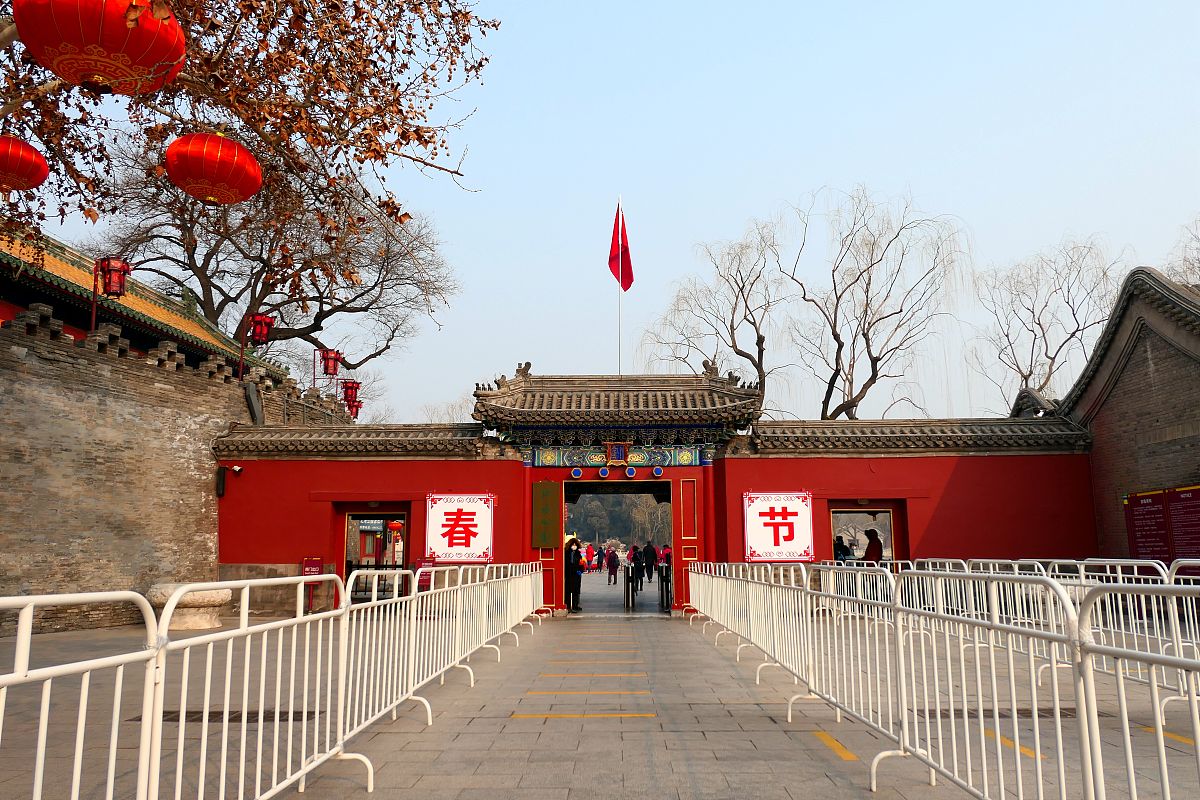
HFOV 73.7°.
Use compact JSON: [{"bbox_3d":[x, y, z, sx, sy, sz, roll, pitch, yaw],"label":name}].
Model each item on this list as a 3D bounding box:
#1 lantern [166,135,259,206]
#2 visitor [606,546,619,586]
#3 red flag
[{"bbox_3d":[-2.920,-1.749,6.072,0.660,0.490,0.660,0,-10,0],"label":"lantern"},{"bbox_3d":[0.534,7.085,34.200,0.520,1.620,0.400,1,-10,-9],"label":"visitor"},{"bbox_3d":[0.518,-3.876,20.200,0.600,2.300,0.380,0,-10,0],"label":"red flag"}]

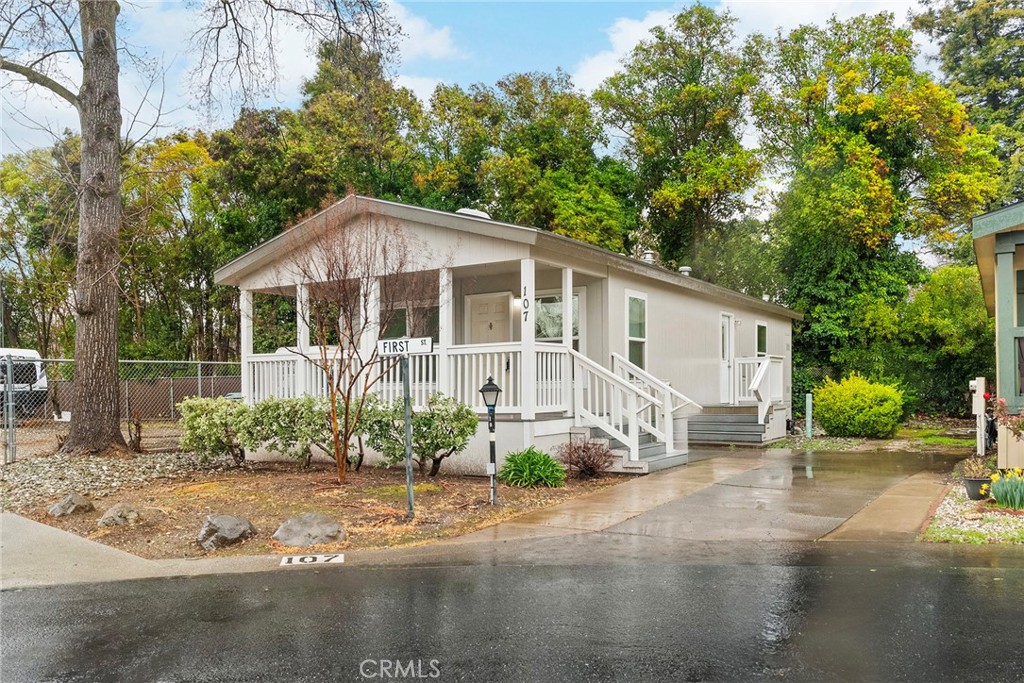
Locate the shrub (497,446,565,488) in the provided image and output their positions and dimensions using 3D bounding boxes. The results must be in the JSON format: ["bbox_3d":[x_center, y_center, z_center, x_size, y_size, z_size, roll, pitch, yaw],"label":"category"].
[{"bbox_3d":[0.248,1.598,9.862,0.840,0.470,0.800,-1,-3,1],"label":"shrub"}]

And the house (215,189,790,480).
[{"bbox_3d":[1.936,0.144,18.714,6.800,4.240,16.400,-2,-3,32],"label":"house"}]

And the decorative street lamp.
[{"bbox_3d":[-0.236,1.064,8.435,0.240,1.400,0.240,0,-3,-2],"label":"decorative street lamp"}]

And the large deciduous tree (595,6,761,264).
[{"bbox_3d":[6.945,-5.721,32.437,6.900,17.260,6.600,-1,-3,12],"label":"large deciduous tree"}]

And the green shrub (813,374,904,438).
[{"bbox_3d":[7.934,1.493,17.634,2.050,1.330,1.900,-2,-3,24],"label":"green shrub"}]

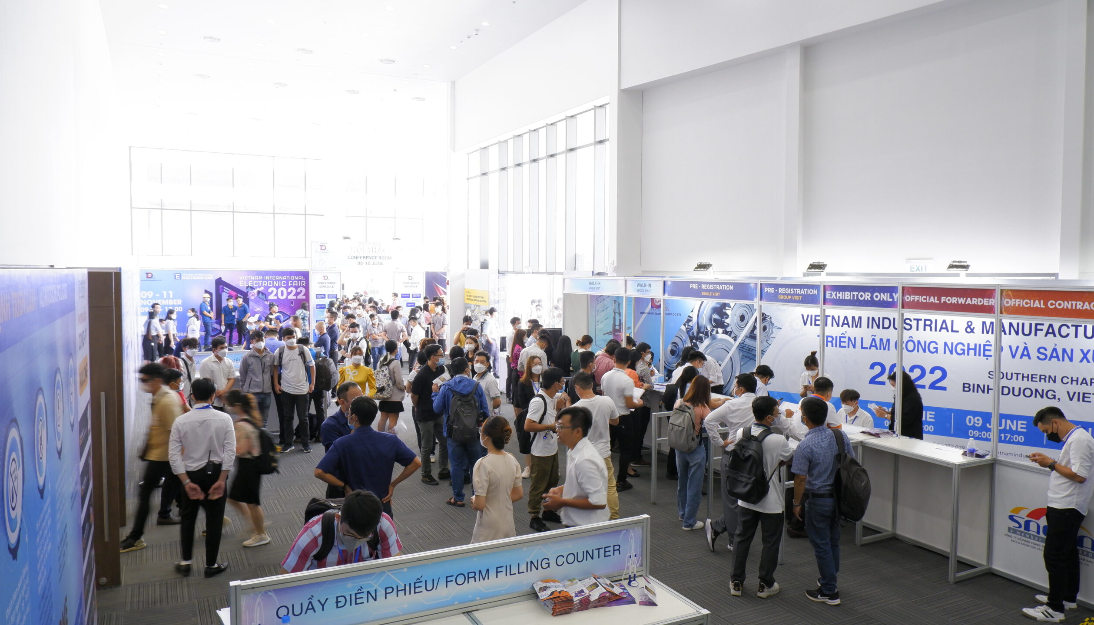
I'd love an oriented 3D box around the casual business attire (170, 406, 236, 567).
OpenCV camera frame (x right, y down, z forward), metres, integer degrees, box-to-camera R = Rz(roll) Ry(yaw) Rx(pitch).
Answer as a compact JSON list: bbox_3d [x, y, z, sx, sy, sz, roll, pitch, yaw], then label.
[{"bbox_3d":[-3.022,1.517,6.255,0.570,1.450,0.360,-1,4,-19],"label":"casual business attire"}]

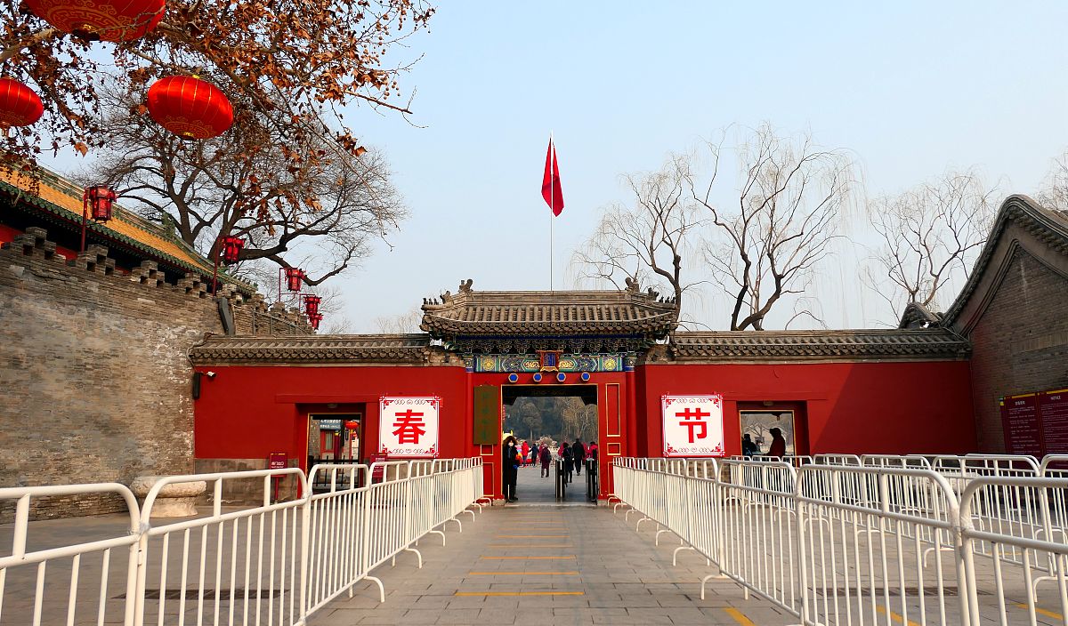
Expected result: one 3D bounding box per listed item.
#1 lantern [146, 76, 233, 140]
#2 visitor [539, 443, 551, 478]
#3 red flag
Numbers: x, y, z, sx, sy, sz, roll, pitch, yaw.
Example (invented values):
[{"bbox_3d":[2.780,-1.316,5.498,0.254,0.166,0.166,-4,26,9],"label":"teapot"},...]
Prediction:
[{"bbox_3d":[-2.920,-1.749,6.072,0.660,0.490,0.660,0,-10,0],"label":"lantern"},{"bbox_3d":[0.534,7.085,34.200,0.520,1.620,0.400,1,-10,-9],"label":"visitor"},{"bbox_3d":[0.518,-3.876,20.200,0.600,2.300,0.380,0,-10,0],"label":"red flag"}]

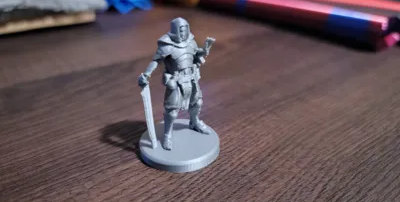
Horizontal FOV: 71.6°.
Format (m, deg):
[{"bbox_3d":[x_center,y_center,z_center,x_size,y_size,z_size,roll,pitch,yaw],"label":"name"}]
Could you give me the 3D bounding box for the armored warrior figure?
[{"bbox_3d":[-0.007,-0.005,0.081,0.021,0.037,0.011,-16,31,-28],"label":"armored warrior figure"}]

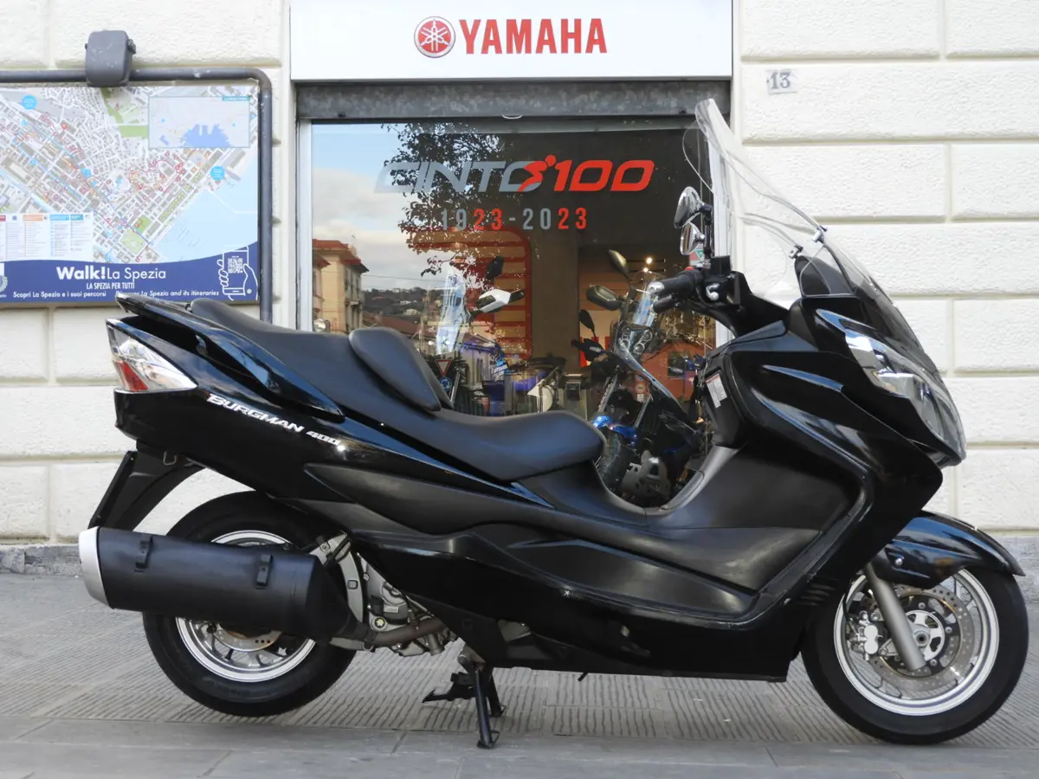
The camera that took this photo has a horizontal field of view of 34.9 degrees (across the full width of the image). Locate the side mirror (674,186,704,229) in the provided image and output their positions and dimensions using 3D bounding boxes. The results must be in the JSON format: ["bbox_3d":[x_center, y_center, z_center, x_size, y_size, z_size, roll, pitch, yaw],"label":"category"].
[{"bbox_3d":[0.372,-0.398,3.608,0.058,0.092,0.145,15,4,16],"label":"side mirror"}]

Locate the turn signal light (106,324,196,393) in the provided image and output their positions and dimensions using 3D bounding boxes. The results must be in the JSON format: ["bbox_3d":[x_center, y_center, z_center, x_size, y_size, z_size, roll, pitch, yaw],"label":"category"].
[{"bbox_3d":[-0.868,-0.073,3.897,0.205,0.155,0.130,0,0,5],"label":"turn signal light"}]

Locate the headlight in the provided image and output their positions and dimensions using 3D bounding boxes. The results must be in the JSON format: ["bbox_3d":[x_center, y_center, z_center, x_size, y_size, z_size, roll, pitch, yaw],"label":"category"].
[{"bbox_3d":[0.854,-0.007,3.771,0.325,0.330,0.220,0,0,5],"label":"headlight"}]

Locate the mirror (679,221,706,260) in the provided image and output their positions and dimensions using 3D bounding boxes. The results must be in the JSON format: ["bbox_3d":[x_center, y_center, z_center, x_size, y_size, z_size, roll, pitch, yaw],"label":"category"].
[{"bbox_3d":[0.444,-0.386,4.244,0.060,0.090,0.145,8,-1,-7],"label":"mirror"}]

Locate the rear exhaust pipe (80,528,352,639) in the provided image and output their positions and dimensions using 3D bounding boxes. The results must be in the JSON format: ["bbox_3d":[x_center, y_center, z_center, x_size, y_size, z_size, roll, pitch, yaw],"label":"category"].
[{"bbox_3d":[-0.701,0.448,3.802,0.620,0.180,0.165,7,1,5],"label":"rear exhaust pipe"}]

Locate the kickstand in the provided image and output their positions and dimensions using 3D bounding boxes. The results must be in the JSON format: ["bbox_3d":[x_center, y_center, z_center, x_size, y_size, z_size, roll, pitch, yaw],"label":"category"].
[{"bbox_3d":[-0.130,0.726,3.973,0.185,0.190,0.370,0,0,5],"label":"kickstand"}]

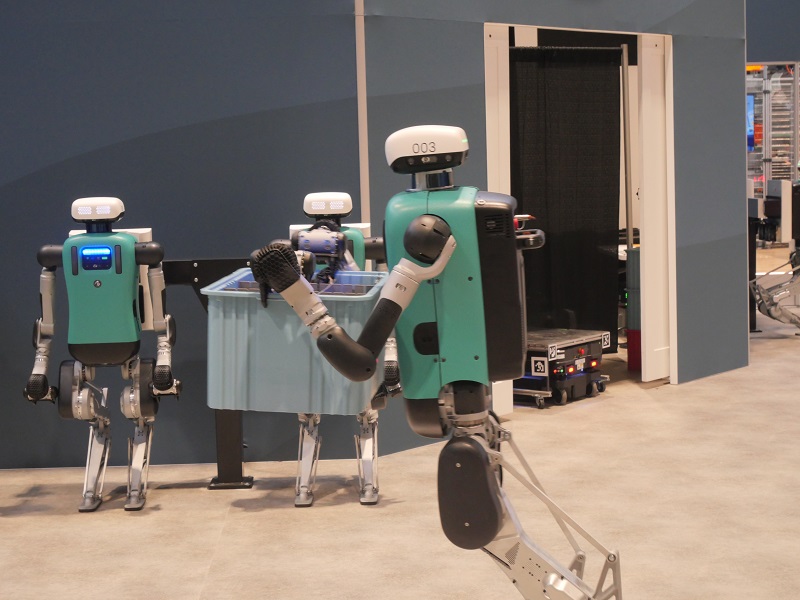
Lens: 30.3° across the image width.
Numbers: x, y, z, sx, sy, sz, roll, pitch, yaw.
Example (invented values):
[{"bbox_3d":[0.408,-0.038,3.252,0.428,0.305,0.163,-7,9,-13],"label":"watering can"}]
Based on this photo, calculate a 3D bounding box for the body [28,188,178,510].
[{"bbox_3d":[-1.424,0.254,7.176,0.720,1.504,0.580,-2,6,-2],"label":"body"}]

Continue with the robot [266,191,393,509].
[{"bbox_3d":[-0.326,0.228,7.145,0.720,1.497,0.580,-2,6,-2],"label":"robot"}]

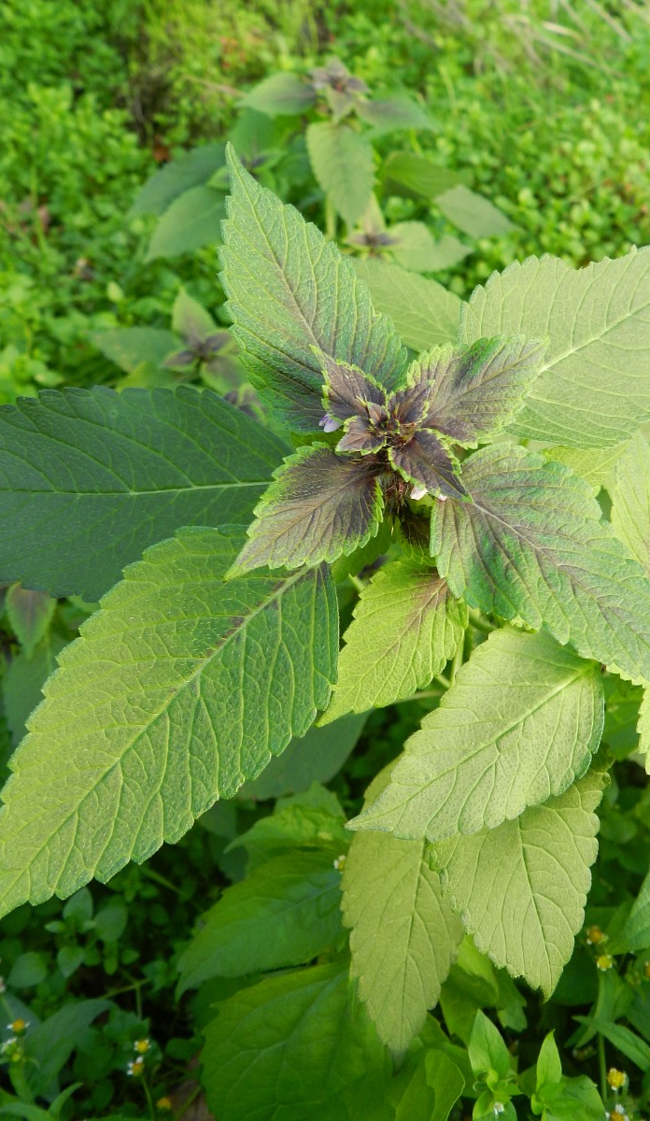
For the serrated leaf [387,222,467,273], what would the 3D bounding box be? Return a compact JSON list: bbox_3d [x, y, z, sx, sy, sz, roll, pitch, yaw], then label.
[{"bbox_3d":[0.060,-0.185,0.615,0.049,0.010,0.035,9,51,12],"label":"serrated leaf"}]

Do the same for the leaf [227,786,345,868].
[{"bbox_3d":[-0.011,0.092,0.347,0.043,0.010,0.028,-10,53,-7],"label":"leaf"}]

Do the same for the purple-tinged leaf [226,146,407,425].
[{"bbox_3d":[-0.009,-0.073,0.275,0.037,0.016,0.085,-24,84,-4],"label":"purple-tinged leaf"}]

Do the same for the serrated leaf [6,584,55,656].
[{"bbox_3d":[-0.122,0.025,0.427,0.021,0.006,0.032,-2,81,-1],"label":"serrated leaf"}]

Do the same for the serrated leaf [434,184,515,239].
[{"bbox_3d":[0.087,-0.201,0.600,0.053,0.008,0.023,35,78,14],"label":"serrated leaf"}]

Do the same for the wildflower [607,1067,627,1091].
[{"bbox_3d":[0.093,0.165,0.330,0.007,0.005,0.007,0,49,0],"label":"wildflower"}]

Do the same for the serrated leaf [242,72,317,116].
[{"bbox_3d":[-0.033,-0.341,0.755,0.063,0.014,0.038,-13,75,-9],"label":"serrated leaf"}]

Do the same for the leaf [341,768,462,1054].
[{"bbox_3d":[0.022,0.096,0.292,0.034,0.011,0.082,6,83,7],"label":"leaf"}]

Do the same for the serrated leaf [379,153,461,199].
[{"bbox_3d":[0.057,-0.225,0.610,0.052,0.010,0.027,20,75,8],"label":"serrated leaf"}]

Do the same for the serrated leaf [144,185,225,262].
[{"bbox_3d":[-0.084,-0.223,0.677,0.050,0.016,0.091,43,74,7],"label":"serrated leaf"}]

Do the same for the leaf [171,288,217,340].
[{"bbox_3d":[-0.073,-0.137,0.574,0.023,0.007,0.035,-18,77,-6],"label":"leaf"}]

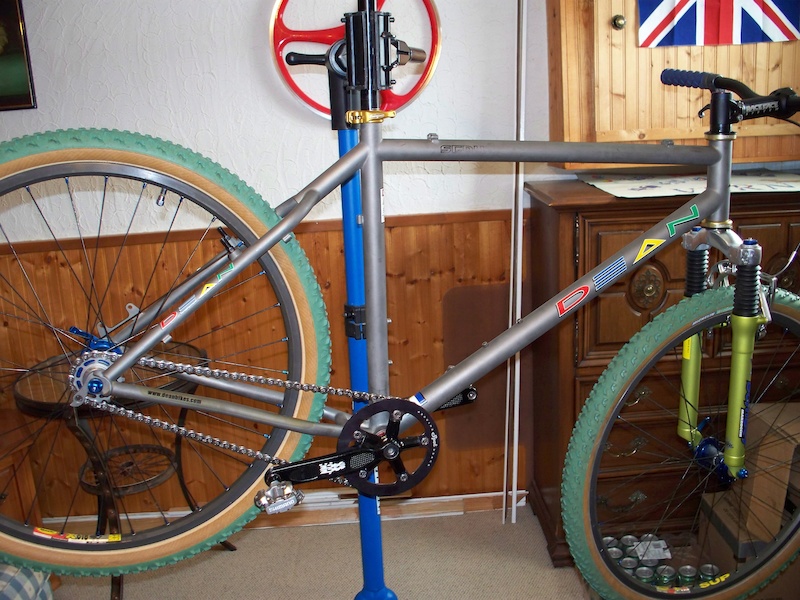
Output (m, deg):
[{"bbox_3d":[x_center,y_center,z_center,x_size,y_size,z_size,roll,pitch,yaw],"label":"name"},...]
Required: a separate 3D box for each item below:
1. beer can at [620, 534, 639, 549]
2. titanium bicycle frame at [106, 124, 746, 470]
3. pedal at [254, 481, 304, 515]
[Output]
[{"bbox_3d":[0.740,0.833,2.692,0.066,0.125,0.066,-3,15,1],"label":"beer can"},{"bbox_3d":[0.070,0.032,1.262,1.030,0.590,0.150,-4,15,-15],"label":"titanium bicycle frame"},{"bbox_3d":[-0.162,0.265,1.118,0.072,0.035,0.078,-17,18,-11],"label":"pedal"}]

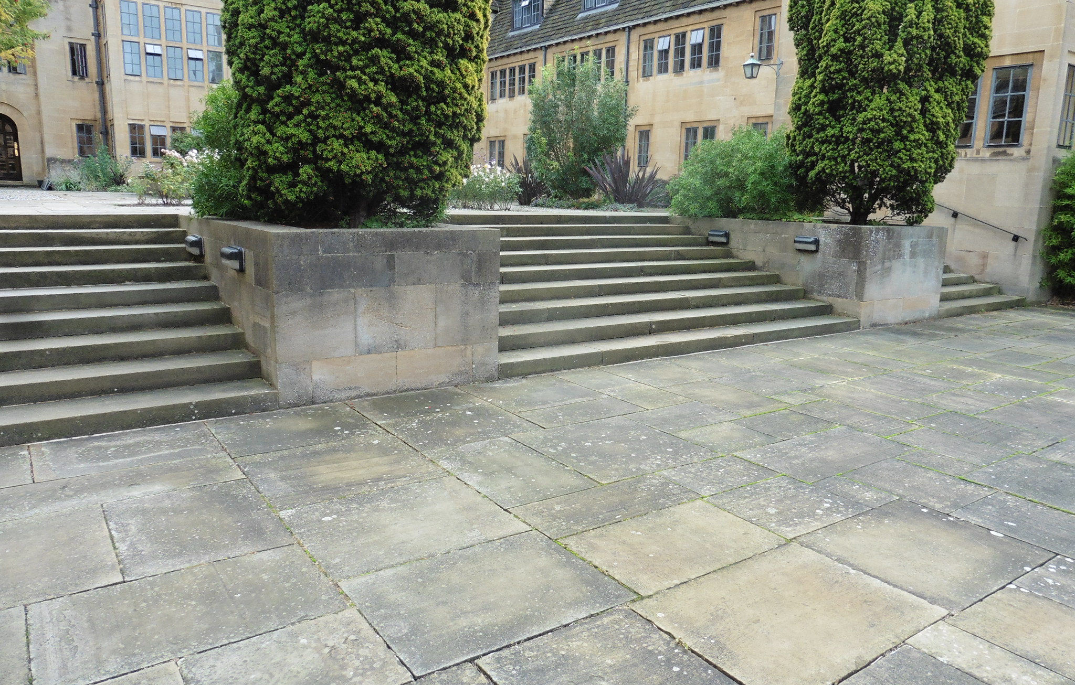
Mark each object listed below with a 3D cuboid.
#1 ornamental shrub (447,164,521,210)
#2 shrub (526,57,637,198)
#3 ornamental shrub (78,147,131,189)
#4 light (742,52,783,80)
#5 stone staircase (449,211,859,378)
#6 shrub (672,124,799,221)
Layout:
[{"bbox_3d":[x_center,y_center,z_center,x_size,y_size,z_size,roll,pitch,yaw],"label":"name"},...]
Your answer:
[{"bbox_3d":[-0.965,-2.691,12.877,1.350,0.820,1.150,1,11,-4],"label":"ornamental shrub"},{"bbox_3d":[1.365,-6.628,23.068,3.150,4.200,2.800,2,11,3],"label":"shrub"},{"bbox_3d":[-15.249,-6.132,26.228,1.750,1.500,1.400,-5,13,-29],"label":"ornamental shrub"},{"bbox_3d":[4.618,-5.678,15.294,0.830,0.550,0.380,4,12,10],"label":"light"},{"bbox_3d":[0.851,-0.863,9.190,5.342,1.248,3.604,-6,14,-34],"label":"stone staircase"},{"bbox_3d":[3.211,-2.704,11.850,2.200,1.500,2.000,5,12,14],"label":"shrub"}]

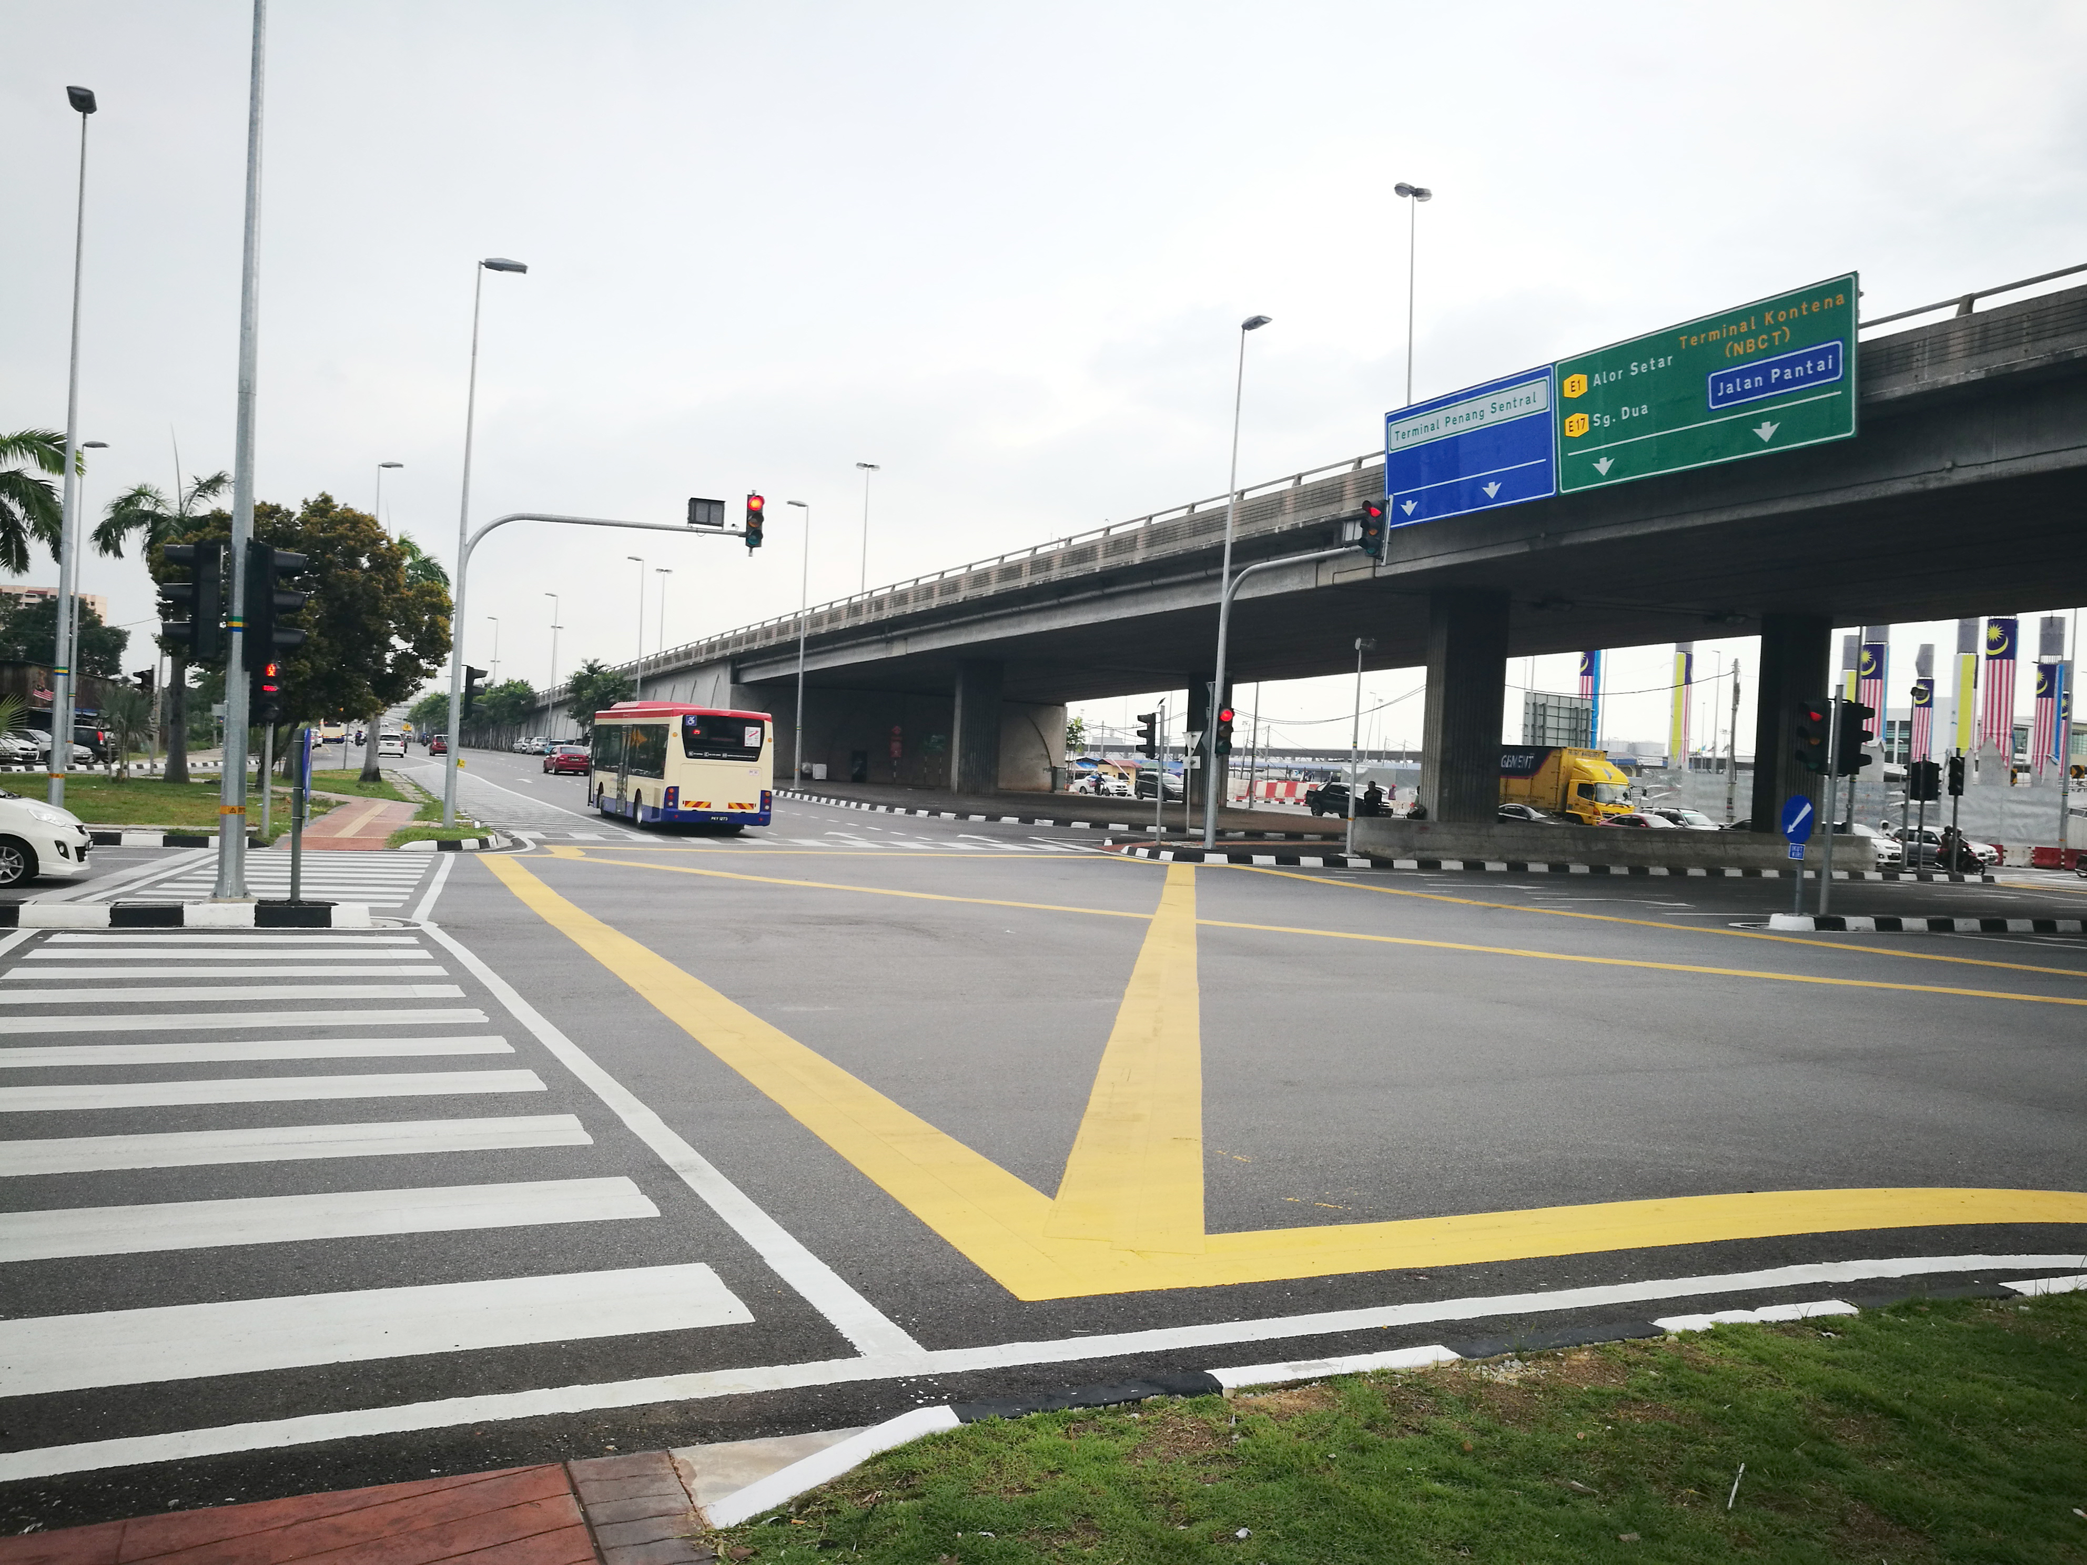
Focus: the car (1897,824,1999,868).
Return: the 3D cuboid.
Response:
[{"bbox_3d":[29.323,2.093,53.991,1.720,1.420,4.400,3,1,-17],"label":"car"}]

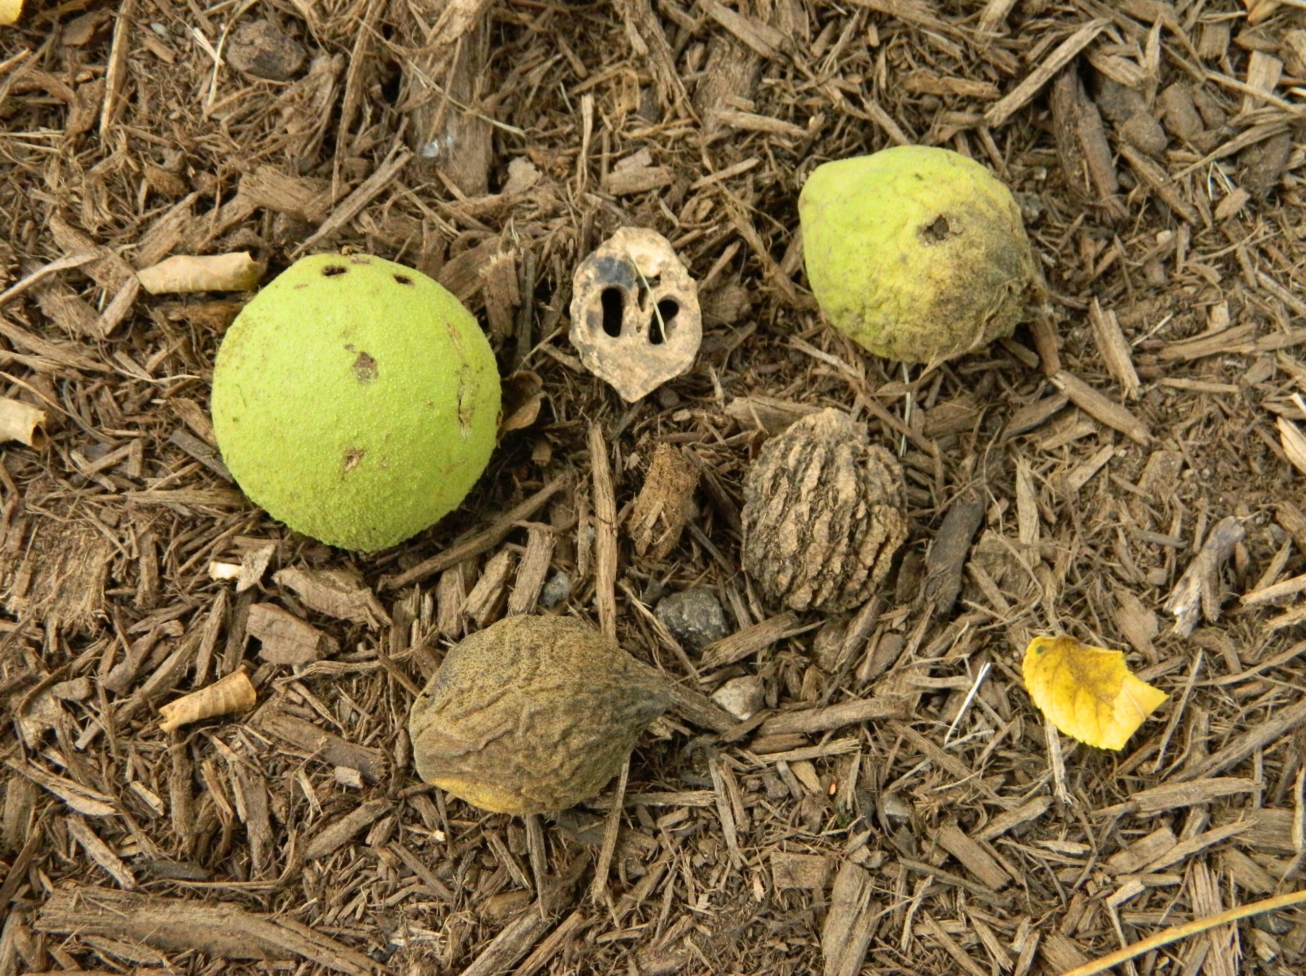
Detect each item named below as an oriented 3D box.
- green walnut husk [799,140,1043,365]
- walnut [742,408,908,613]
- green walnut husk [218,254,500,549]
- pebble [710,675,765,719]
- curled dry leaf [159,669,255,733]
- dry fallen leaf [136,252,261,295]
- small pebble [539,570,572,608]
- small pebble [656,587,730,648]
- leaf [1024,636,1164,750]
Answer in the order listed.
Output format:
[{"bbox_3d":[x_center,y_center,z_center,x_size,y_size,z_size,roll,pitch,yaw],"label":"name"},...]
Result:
[{"bbox_3d":[0.056,-0.049,0.368,0.051,0.043,0.045,16,71,6],"label":"green walnut husk"},{"bbox_3d":[0.035,0.004,0.354,0.032,0.032,0.041,6,70,2],"label":"walnut"},{"bbox_3d":[-0.059,-0.017,0.349,0.057,0.057,0.057,0,70,0],"label":"green walnut husk"},{"bbox_3d":[0.018,0.041,0.352,0.010,0.008,0.008,-34,73,-11],"label":"pebble"},{"bbox_3d":[-0.088,0.042,0.349,0.019,0.007,0.007,-21,71,-7],"label":"curled dry leaf"},{"bbox_3d":[-0.098,-0.046,0.382,0.026,0.009,0.009,-2,70,-1],"label":"dry fallen leaf"},{"bbox_3d":[-0.020,0.021,0.360,0.005,0.006,0.008,12,70,4],"label":"small pebble"},{"bbox_3d":[0.008,0.026,0.357,0.015,0.011,0.012,13,71,5],"label":"small pebble"},{"bbox_3d":[0.085,0.038,0.350,0.021,0.006,0.026,-42,75,-14],"label":"leaf"}]

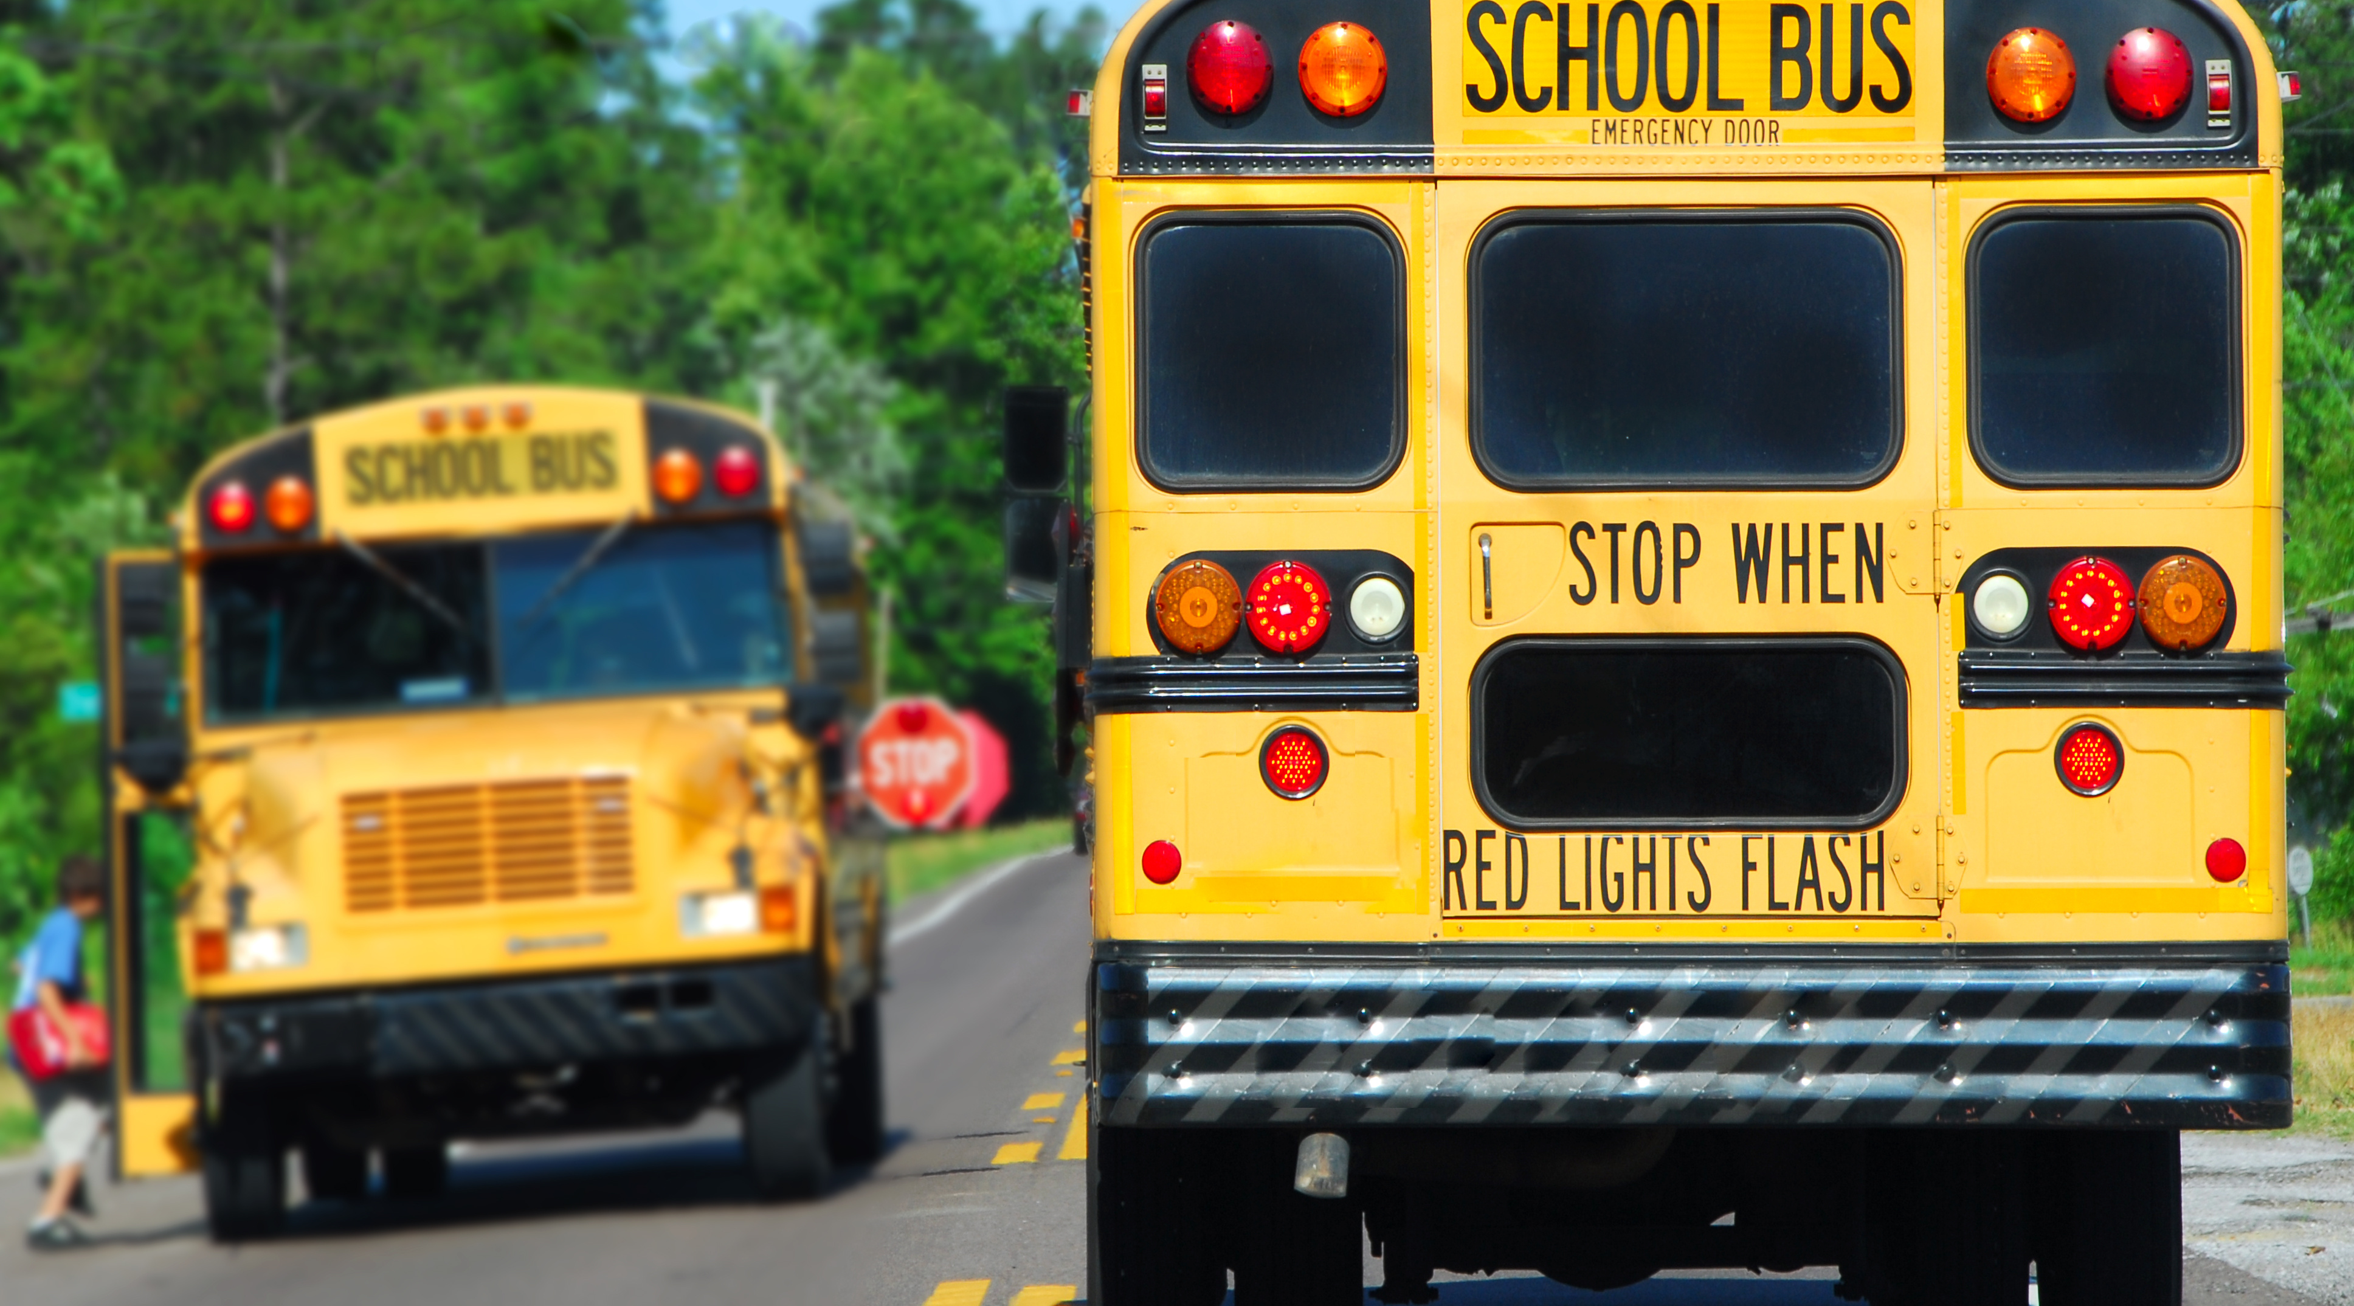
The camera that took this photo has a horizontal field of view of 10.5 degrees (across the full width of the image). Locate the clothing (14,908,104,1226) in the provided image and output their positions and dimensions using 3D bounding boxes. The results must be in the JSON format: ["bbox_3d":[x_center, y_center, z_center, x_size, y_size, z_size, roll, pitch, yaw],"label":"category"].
[{"bbox_3d":[-4.402,1.615,50.300,0.380,1.230,0.420,0,-1,-21],"label":"clothing"}]

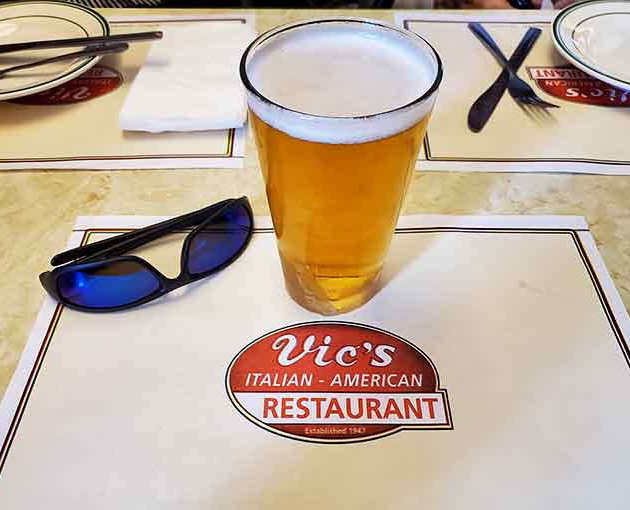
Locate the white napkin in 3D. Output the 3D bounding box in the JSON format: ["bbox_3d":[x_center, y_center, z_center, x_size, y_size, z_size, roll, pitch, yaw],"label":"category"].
[{"bbox_3d":[-0.112,-0.179,0.492,0.106,0.014,0.170,0,50,0],"label":"white napkin"}]

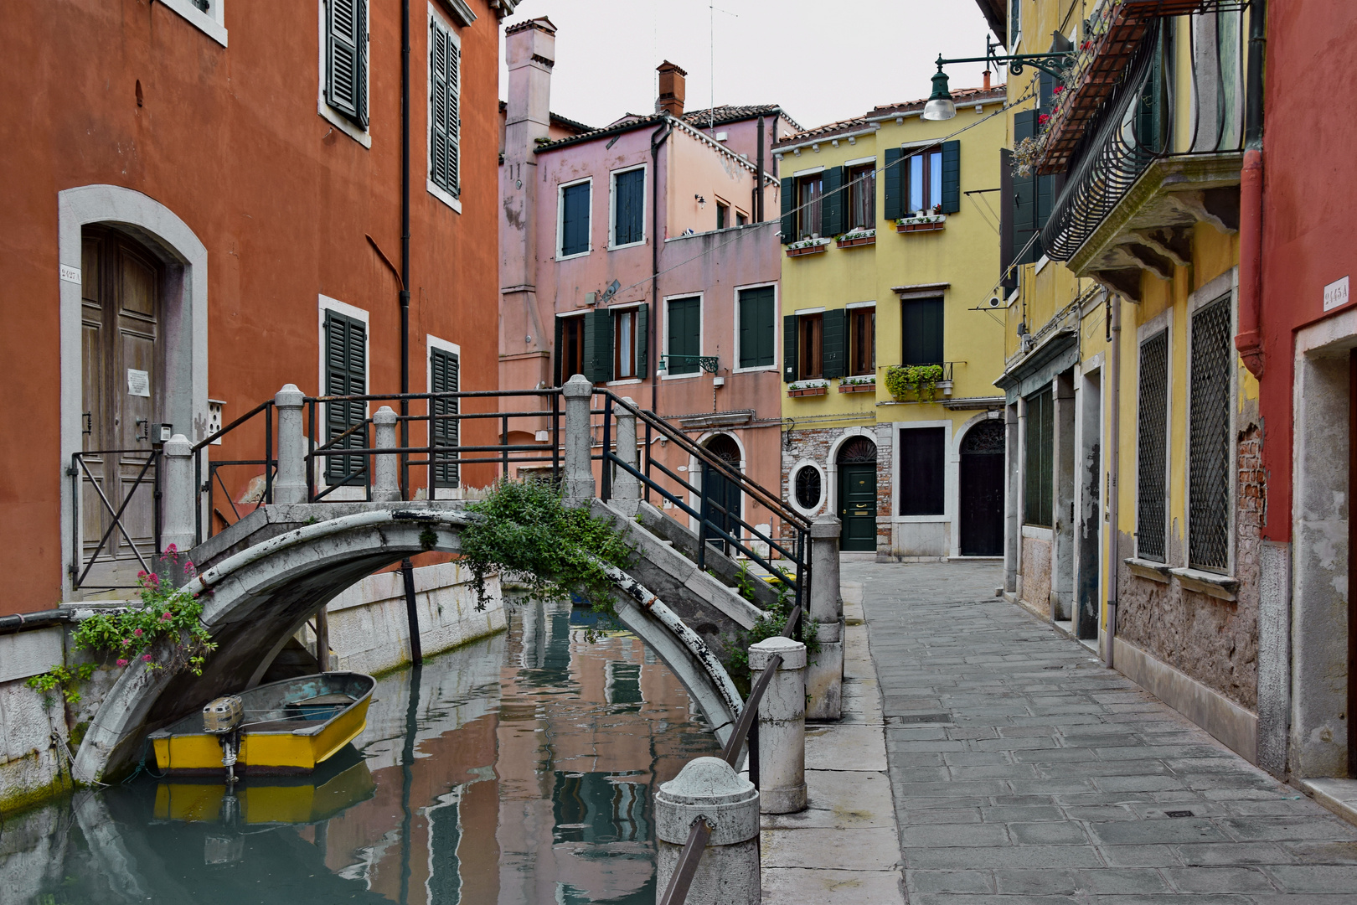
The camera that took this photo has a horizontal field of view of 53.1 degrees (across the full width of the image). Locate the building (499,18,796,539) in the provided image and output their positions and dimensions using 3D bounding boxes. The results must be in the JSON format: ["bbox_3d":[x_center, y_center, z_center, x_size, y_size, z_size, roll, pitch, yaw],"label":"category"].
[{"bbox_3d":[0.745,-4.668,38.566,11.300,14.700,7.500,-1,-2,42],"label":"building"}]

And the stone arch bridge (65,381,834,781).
[{"bbox_3d":[-1.609,1.037,11.219,5.980,3.130,2.400,0,-1,10],"label":"stone arch bridge"}]

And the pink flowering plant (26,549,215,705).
[{"bbox_3d":[-4.142,1.296,10.110,1.250,1.130,0.620,0,-1,10],"label":"pink flowering plant"}]

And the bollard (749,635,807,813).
[{"bbox_3d":[0.500,1.352,6.800,0.290,0.860,0.290,0,-1,8],"label":"bollard"}]

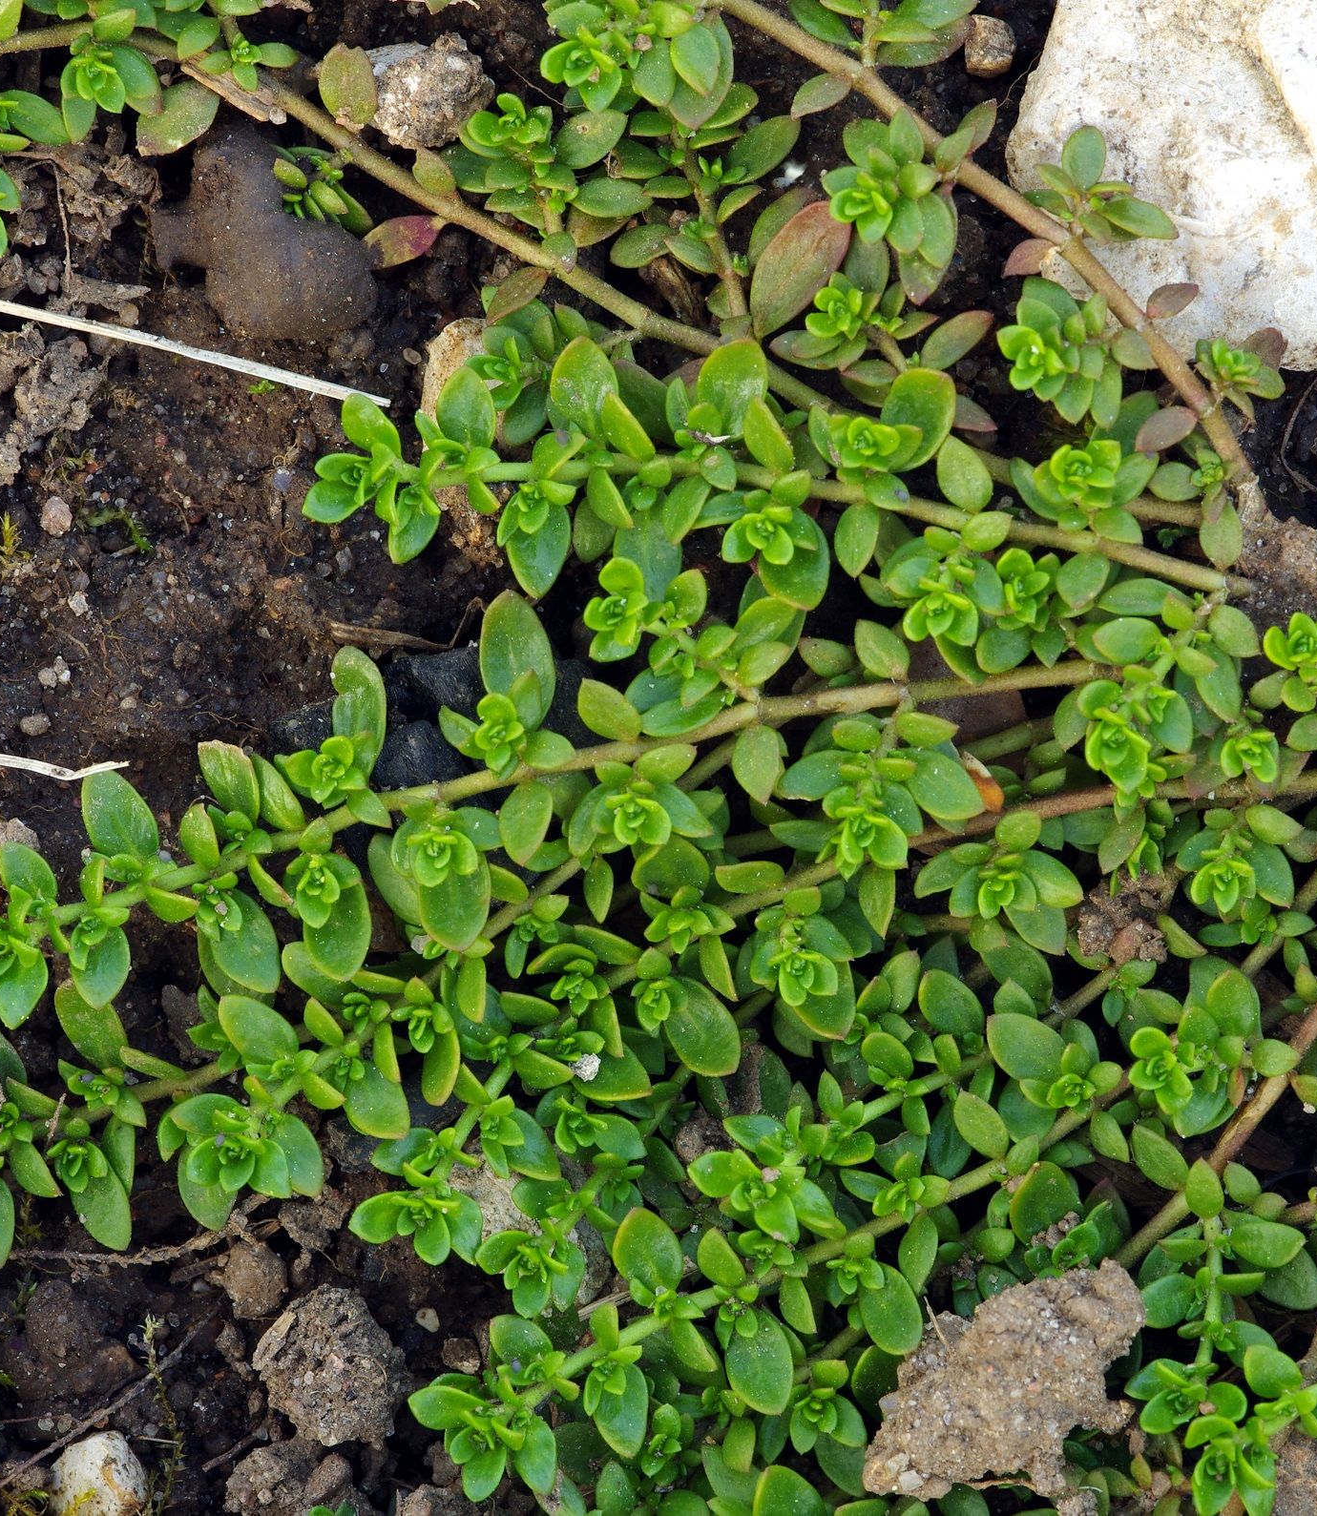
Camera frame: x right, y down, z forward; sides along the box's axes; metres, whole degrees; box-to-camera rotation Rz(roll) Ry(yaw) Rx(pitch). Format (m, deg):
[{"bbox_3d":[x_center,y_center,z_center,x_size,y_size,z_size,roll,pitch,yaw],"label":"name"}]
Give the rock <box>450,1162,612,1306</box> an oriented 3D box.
[{"bbox_3d":[-0.009,0.033,0.690,0.012,0.009,0.011,0,80,0],"label":"rock"}]

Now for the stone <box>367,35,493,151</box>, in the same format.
[{"bbox_3d":[-0.016,-0.047,0.704,0.009,0.007,0.008,0,80,0],"label":"stone"}]

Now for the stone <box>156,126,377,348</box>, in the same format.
[{"bbox_3d":[-0.028,-0.036,0.702,0.012,0.011,0.017,-42,83,-7],"label":"stone"}]

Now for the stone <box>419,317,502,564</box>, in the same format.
[{"bbox_3d":[-0.013,-0.022,0.700,0.008,0.009,0.017,0,80,0],"label":"stone"}]

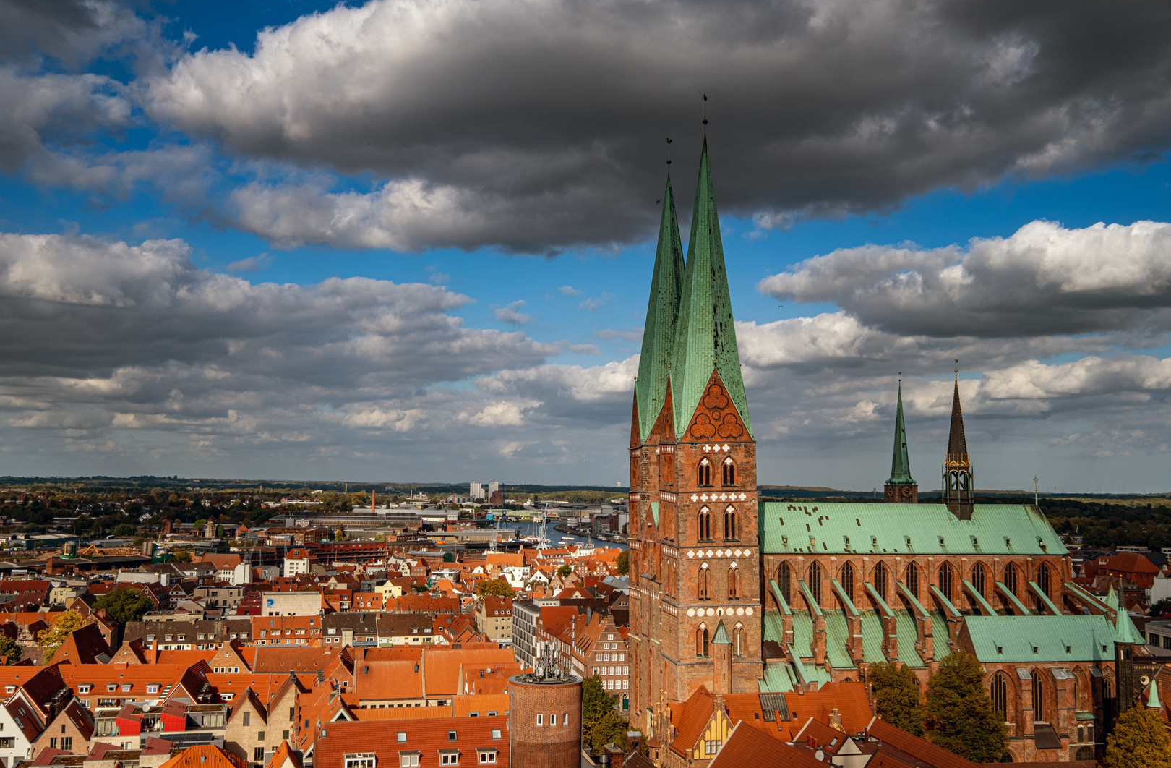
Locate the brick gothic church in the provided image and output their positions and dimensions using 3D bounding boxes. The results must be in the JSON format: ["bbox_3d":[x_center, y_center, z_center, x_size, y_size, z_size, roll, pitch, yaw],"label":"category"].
[{"bbox_3d":[65.986,12.576,249.772,103.000,122.000,50.000,1,-5,-7],"label":"brick gothic church"}]

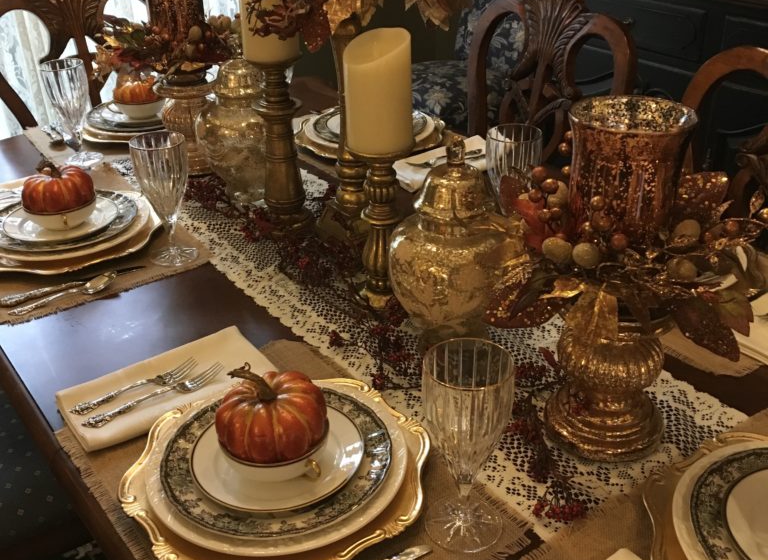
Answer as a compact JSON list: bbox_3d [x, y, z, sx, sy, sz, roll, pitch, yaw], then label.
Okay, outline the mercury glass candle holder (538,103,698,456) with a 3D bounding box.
[{"bbox_3d":[0.249,0.002,0.931,0.147,0.381,0.147,-1,30,1],"label":"mercury glass candle holder"}]

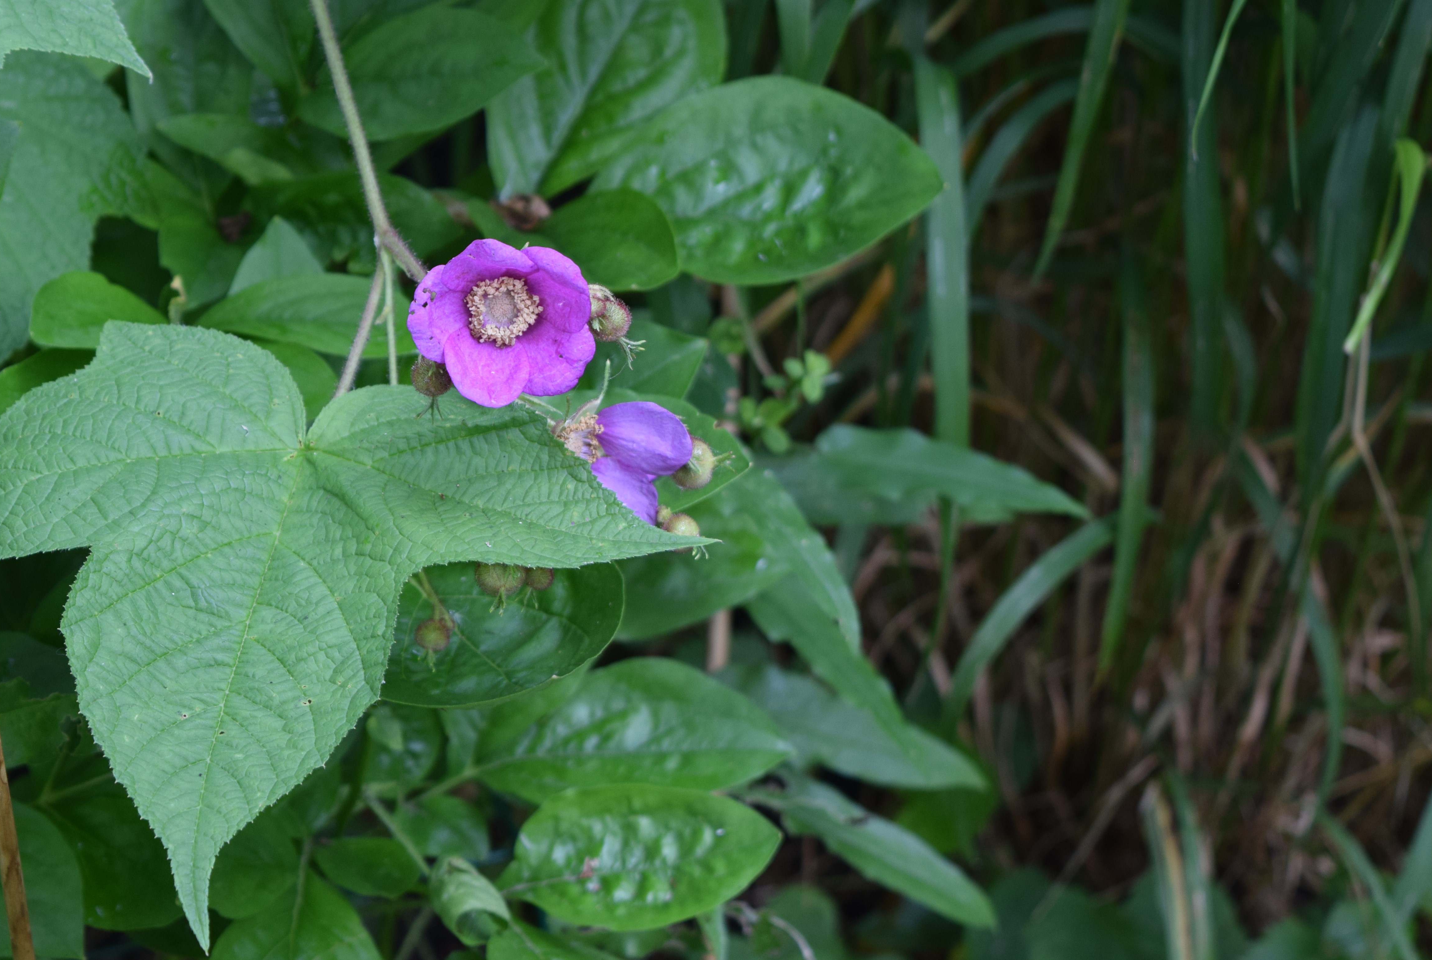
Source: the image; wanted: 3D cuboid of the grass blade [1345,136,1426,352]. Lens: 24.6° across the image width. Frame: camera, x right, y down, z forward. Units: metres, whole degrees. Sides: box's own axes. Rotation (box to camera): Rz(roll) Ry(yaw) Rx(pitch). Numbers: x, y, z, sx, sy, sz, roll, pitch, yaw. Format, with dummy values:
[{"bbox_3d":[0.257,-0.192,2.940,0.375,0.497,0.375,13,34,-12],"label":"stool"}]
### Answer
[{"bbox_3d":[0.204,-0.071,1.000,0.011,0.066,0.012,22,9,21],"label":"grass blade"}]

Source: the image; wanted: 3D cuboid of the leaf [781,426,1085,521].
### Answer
[{"bbox_3d":[0.069,-0.002,1.050,0.098,0.014,0.036,6,45,6],"label":"leaf"}]

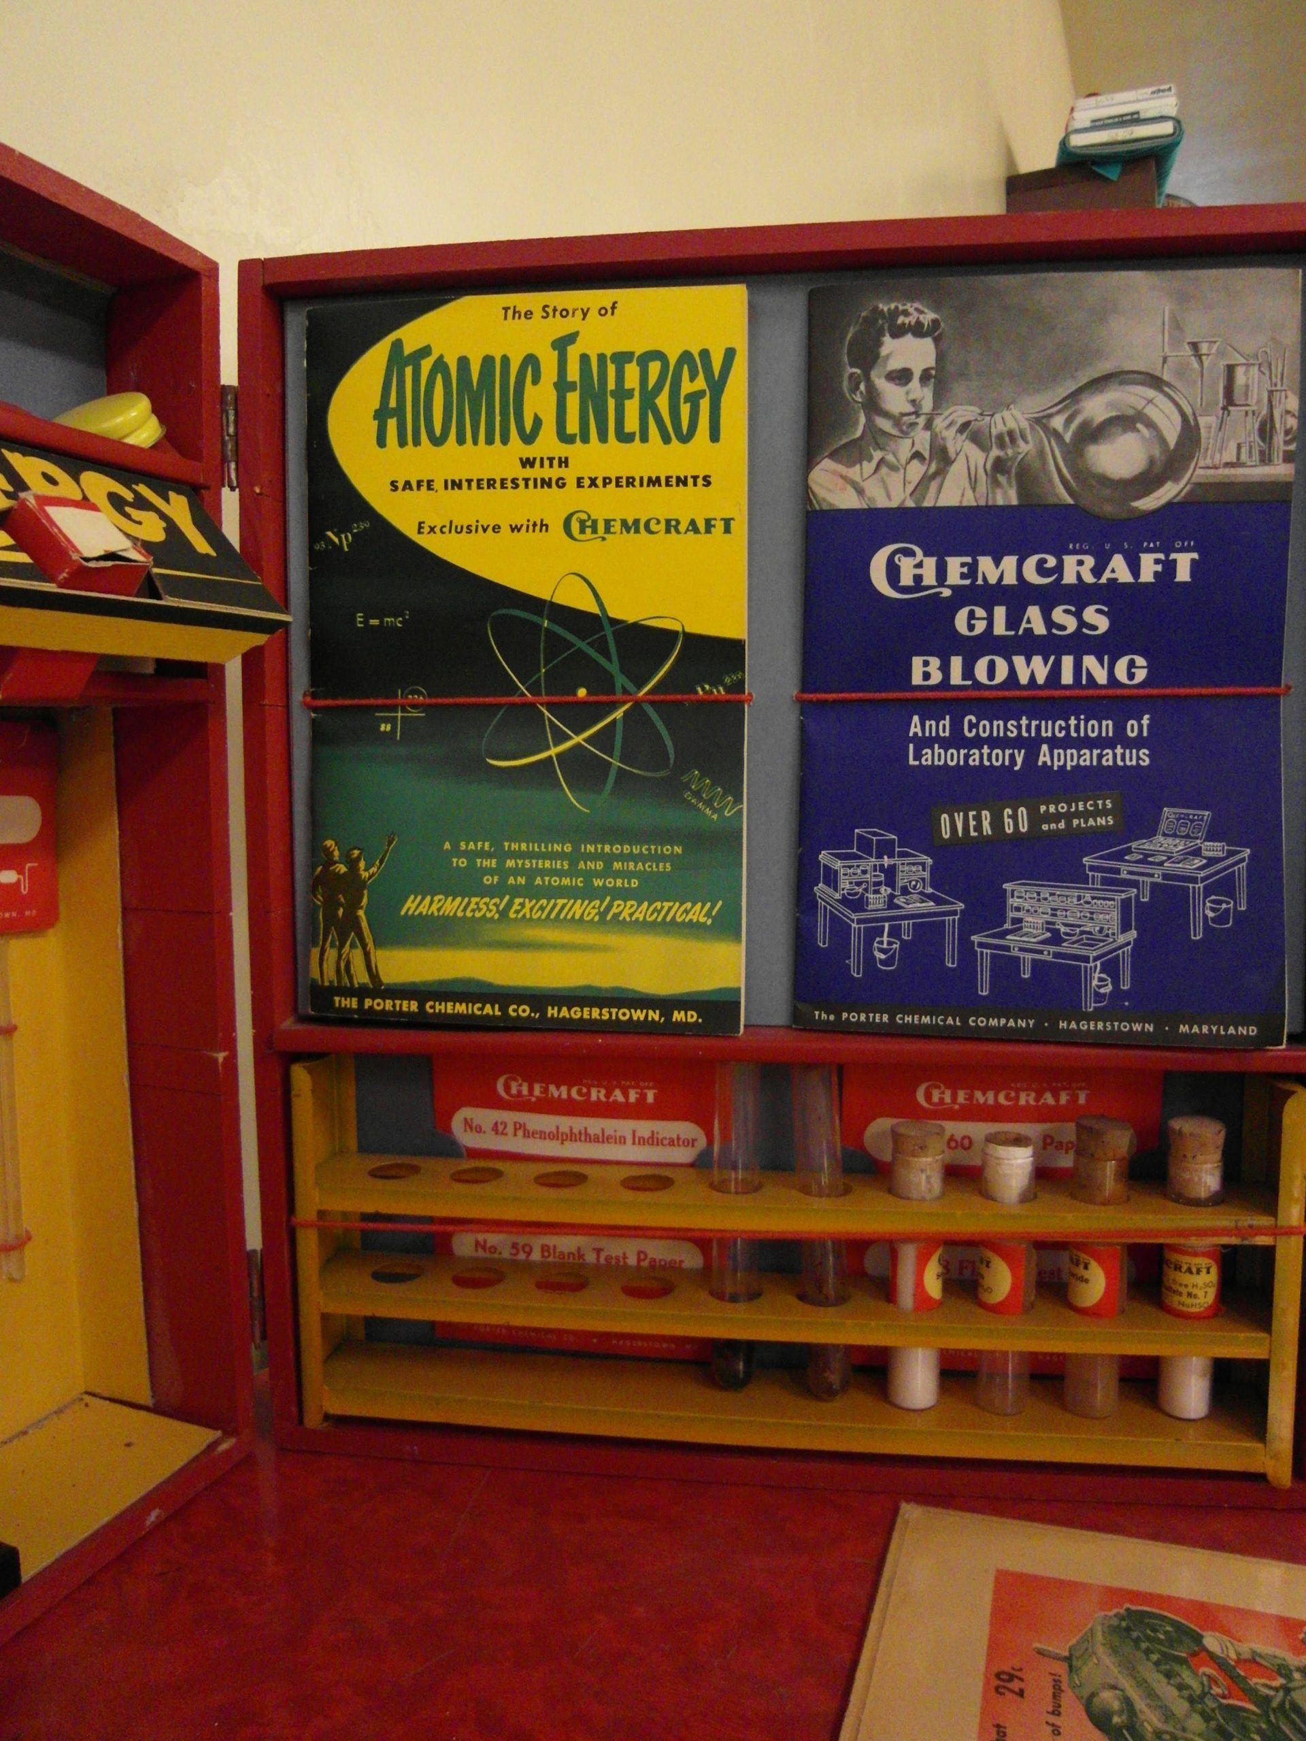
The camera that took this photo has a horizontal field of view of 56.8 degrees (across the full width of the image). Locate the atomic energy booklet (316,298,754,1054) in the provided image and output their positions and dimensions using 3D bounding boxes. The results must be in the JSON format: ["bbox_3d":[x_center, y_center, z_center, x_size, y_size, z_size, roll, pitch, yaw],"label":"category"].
[{"bbox_3d":[-0.039,-0.060,0.361,0.133,0.214,0.005,1,4,8],"label":"atomic energy booklet"}]

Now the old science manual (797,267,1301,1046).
[{"bbox_3d":[0.110,-0.060,0.345,0.135,0.214,0.005,1,2,8],"label":"old science manual"}]

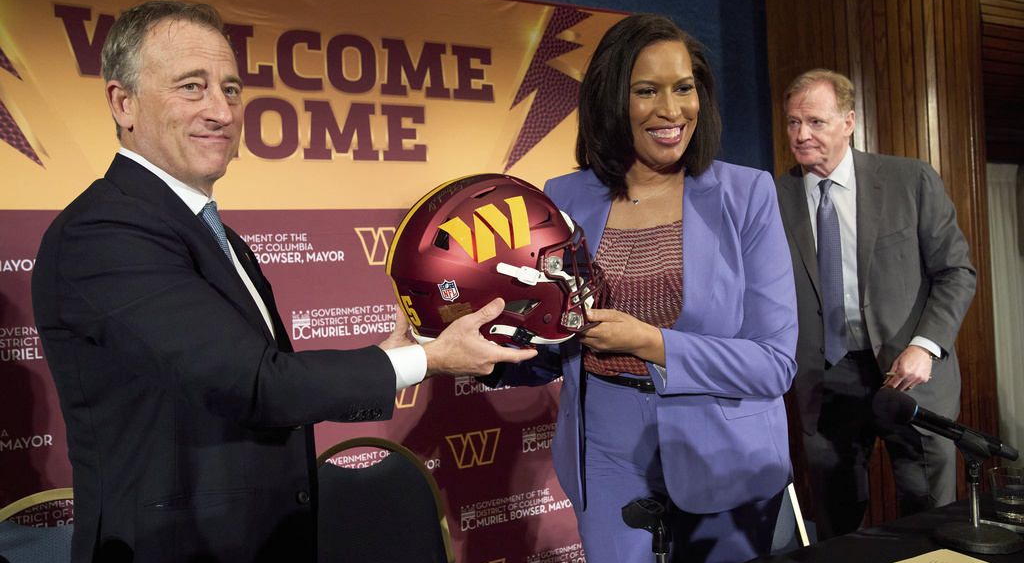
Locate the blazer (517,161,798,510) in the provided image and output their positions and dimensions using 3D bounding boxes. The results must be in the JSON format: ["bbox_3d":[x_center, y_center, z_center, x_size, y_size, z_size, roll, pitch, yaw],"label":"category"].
[{"bbox_3d":[0.235,0.090,1.400,0.480,0.620,0.390,-2,1,28],"label":"blazer"}]

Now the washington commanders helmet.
[{"bbox_3d":[-0.024,-0.031,1.240,0.325,0.265,0.240,-8,2,-20],"label":"washington commanders helmet"}]

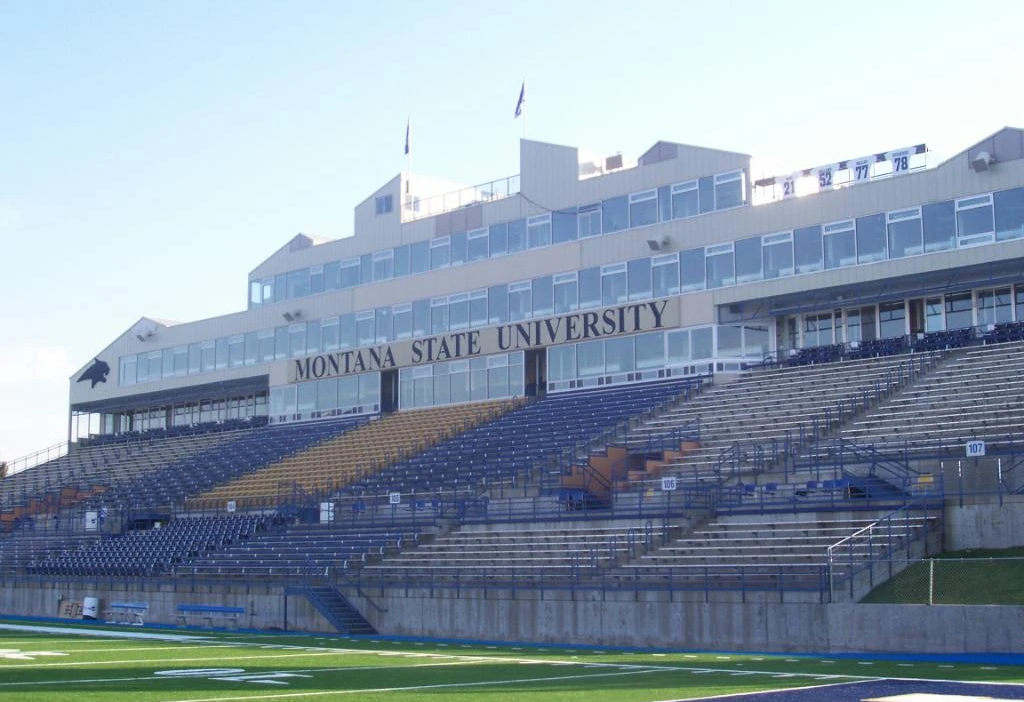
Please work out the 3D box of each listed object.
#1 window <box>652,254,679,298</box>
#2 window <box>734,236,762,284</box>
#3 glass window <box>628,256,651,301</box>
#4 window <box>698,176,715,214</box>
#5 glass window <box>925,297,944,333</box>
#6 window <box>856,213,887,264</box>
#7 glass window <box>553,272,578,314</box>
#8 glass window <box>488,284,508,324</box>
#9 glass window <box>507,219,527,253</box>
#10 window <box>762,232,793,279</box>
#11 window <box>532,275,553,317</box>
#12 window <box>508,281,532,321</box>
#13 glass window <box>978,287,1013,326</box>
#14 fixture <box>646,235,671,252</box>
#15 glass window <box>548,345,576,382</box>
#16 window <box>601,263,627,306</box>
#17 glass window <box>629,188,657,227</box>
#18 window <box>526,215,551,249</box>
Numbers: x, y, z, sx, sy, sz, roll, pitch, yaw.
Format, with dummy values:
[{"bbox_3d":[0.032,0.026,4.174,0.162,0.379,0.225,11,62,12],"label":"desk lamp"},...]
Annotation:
[{"bbox_3d":[6.565,-3.214,66.767,0.100,1.786,1.480,8,-11,-44],"label":"window"},{"bbox_3d":[10.494,-3.970,69.333,0.150,2.000,1.500,7,-11,-44],"label":"window"},{"bbox_3d":[6.020,-3.345,73.831,0.150,1.980,1.555,7,-10,-44],"label":"glass window"},{"bbox_3d":[8.942,-7.120,71.886,0.120,1.633,0.917,8,-11,-44],"label":"window"},{"bbox_3d":[16.684,-1.322,61.811,0.100,1.571,0.854,8,-11,-44],"label":"glass window"},{"bbox_3d":[14.873,-4.619,64.779,0.150,1.980,1.478,7,-10,-44],"label":"window"},{"bbox_3d":[2.656,-2.858,77.251,0.150,1.980,1.701,7,-10,-44],"label":"glass window"},{"bbox_3d":[-0.672,-2.376,81.063,0.120,1.967,1.506,8,-11,-44],"label":"glass window"},{"bbox_3d":[0.285,-5.851,80.576,0.120,1.636,1.458,8,-11,-44],"label":"glass window"},{"bbox_3d":[10.636,-3.806,62.582,0.100,1.824,1.548,8,-11,-44],"label":"window"},{"bbox_3d":[1.571,-2.712,78.816,0.120,1.989,1.487,8,-11,-44],"label":"window"},{"bbox_3d":[0.429,-2.534,79.513,0.150,1.980,1.694,7,-10,-44],"label":"window"},{"bbox_3d":[18.494,-1.590,59.927,0.100,1.597,1.474,8,-11,-44],"label":"glass window"},{"bbox_3d":[6.786,-4.908,72.576,0.950,0.600,0.600,7,-10,-44],"label":"fixture"},{"bbox_3d":[2.477,0.596,77.080,0.100,1.670,1.897,8,-11,-44],"label":"glass window"},{"bbox_3d":[4.882,-3.196,74.851,0.100,1.934,1.697,8,-11,-44],"label":"window"},{"bbox_3d":[6.224,-6.731,74.280,0.100,1.700,1.866,8,-11,-44],"label":"glass window"},{"bbox_3d":[1.334,-6.033,79.188,0.100,1.700,1.696,8,-11,-44],"label":"window"}]

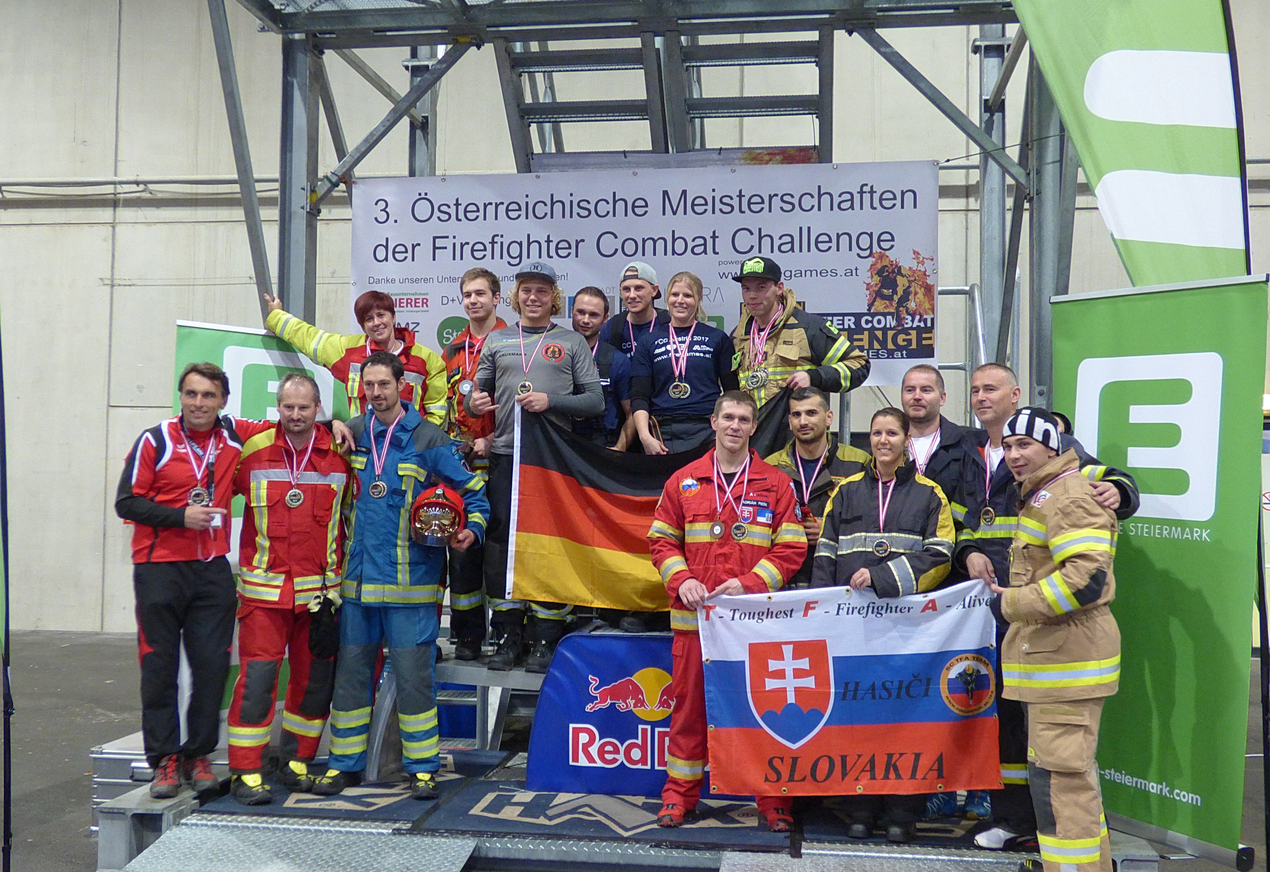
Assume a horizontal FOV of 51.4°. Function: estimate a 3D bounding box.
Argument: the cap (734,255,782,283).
[{"bbox_3d":[0.575,-0.782,6.200,0.190,0.135,0.260,-1,-2,30],"label":"cap"}]

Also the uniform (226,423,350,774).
[{"bbox_3d":[-1.491,0.702,5.680,0.530,1.480,0.380,1,-2,-6],"label":"uniform"}]

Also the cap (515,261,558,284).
[{"bbox_3d":[-0.458,-0.758,6.130,0.190,0.125,0.260,1,-2,0],"label":"cap"}]

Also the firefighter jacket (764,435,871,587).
[{"bbox_3d":[0.768,0.375,5.580,0.580,0.780,0.340,1,-1,14],"label":"firefighter jacket"}]

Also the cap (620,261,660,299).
[{"bbox_3d":[0.025,-0.781,6.600,0.180,0.140,0.250,-1,-13,25],"label":"cap"}]

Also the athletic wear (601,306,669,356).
[{"bbox_3d":[0.049,-0.314,6.606,0.500,0.640,0.300,1,-2,2],"label":"athletic wear"}]

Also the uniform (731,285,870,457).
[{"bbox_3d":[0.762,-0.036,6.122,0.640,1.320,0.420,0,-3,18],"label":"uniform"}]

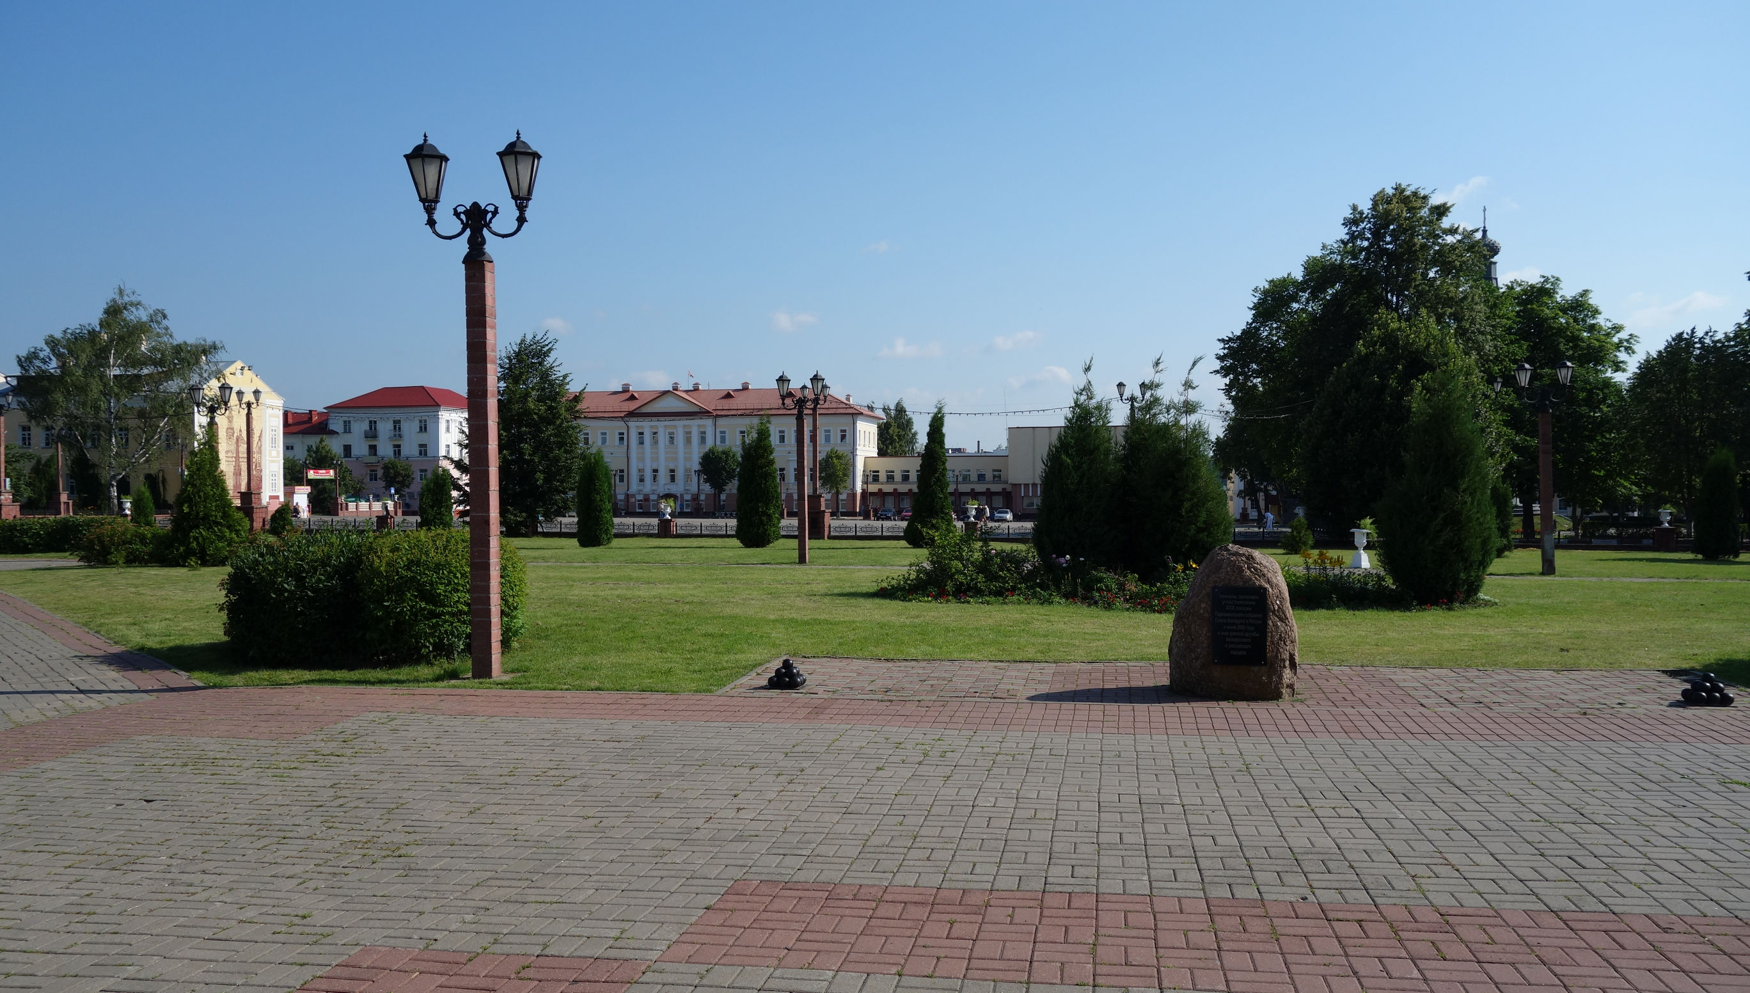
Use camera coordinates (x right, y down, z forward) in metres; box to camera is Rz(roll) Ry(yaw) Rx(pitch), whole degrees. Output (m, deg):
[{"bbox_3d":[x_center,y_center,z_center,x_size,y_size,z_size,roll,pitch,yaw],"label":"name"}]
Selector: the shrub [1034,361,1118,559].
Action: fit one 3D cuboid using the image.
[{"bbox_3d":[3.968,-0.481,26.600,1.800,4.200,1.800,0,0,0],"label":"shrub"}]

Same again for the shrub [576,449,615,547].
[{"bbox_3d":[-9.370,0.069,45.500,1.300,3.220,1.300,0,0,0],"label":"shrub"}]

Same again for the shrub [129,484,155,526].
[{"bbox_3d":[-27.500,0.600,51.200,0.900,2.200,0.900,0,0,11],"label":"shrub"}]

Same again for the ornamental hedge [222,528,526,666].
[{"bbox_3d":[-5.117,0.957,13.900,2.850,1.280,1.850,0,0,10],"label":"ornamental hedge"}]

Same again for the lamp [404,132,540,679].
[{"bbox_3d":[-3.550,-0.830,12.200,1.290,4.880,0.410,0,0,11],"label":"lamp"}]

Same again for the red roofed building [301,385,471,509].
[{"bbox_3d":[-63.700,-6.600,183.500,18.500,16.700,13.500,0,0,12],"label":"red roofed building"}]

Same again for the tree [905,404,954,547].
[{"bbox_3d":[1.871,-0.717,46.000,1.700,4.850,1.700,0,0,0],"label":"tree"}]

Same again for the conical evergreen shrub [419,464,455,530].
[{"bbox_3d":[-14.649,0.274,45.500,1.150,2.700,1.150,0,0,0],"label":"conical evergreen shrub"}]

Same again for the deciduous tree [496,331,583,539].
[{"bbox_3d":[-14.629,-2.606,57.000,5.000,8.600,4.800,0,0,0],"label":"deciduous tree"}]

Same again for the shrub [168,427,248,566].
[{"bbox_3d":[-15.638,-0.032,31.900,1.900,3.250,1.900,0,0,0],"label":"shrub"}]

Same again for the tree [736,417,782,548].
[{"bbox_3d":[-3.960,-0.490,46.600,1.550,4.450,1.550,0,0,0],"label":"tree"}]

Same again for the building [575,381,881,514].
[{"bbox_3d":[-21.800,-5.700,176.000,45.000,16.600,15.500,0,0,11],"label":"building"}]

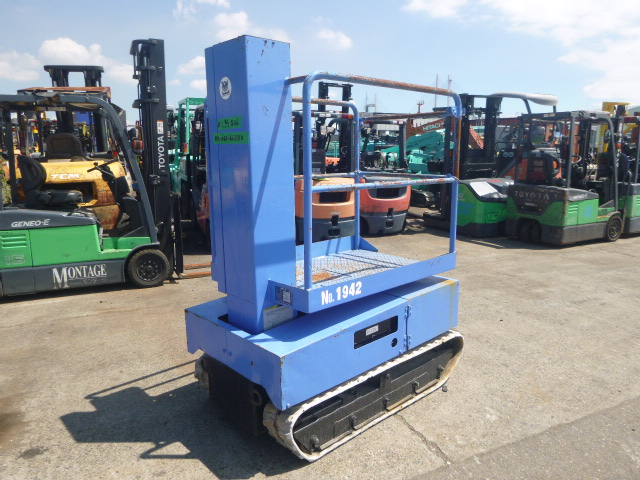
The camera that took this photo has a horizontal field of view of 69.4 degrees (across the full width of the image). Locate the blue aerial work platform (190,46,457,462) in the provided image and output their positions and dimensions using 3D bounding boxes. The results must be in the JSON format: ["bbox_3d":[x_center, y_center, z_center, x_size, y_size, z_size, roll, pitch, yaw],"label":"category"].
[{"bbox_3d":[0.081,-0.028,2.787,1.554,2.003,0.919,-10,14,-42],"label":"blue aerial work platform"}]

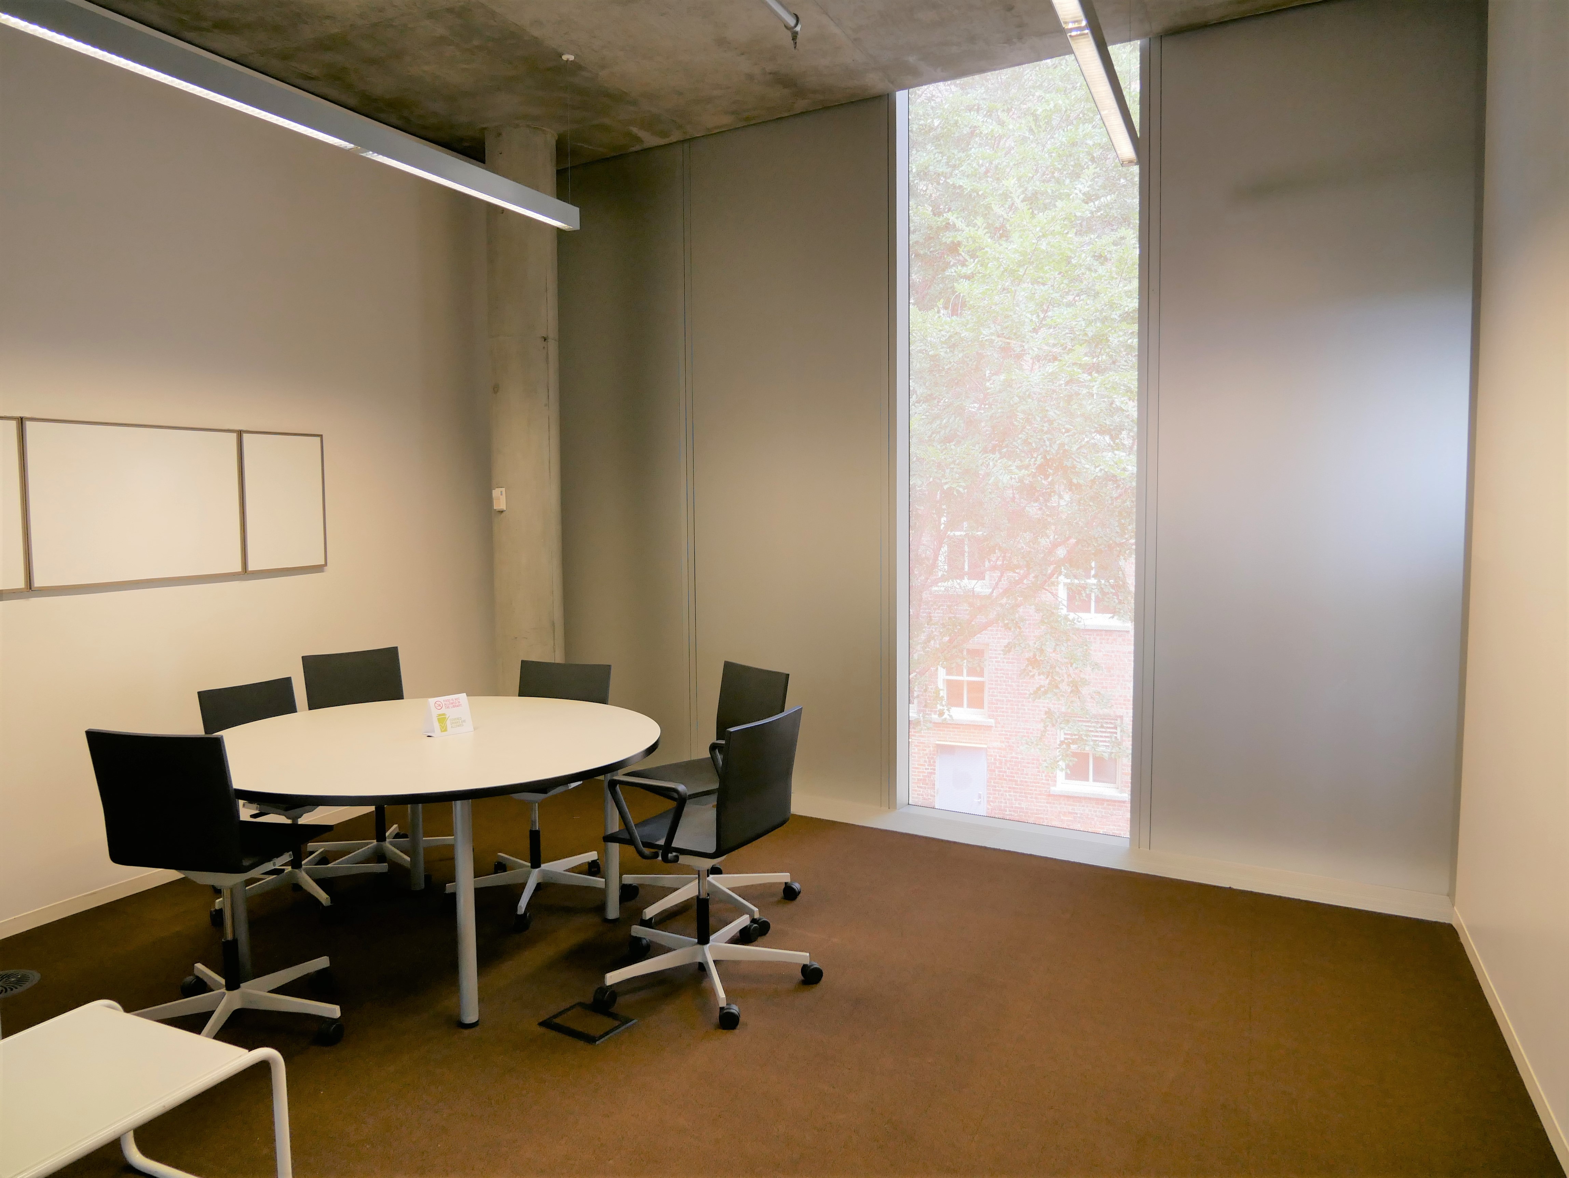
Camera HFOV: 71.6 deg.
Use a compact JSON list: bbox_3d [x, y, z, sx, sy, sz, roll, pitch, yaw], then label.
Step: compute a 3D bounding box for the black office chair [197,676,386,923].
[{"bbox_3d":[-1.883,0.790,4.124,0.682,0.829,0.658,2,5,27],"label":"black office chair"}]

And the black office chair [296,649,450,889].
[{"bbox_3d":[-1.642,0.727,4.446,0.682,0.901,0.658,-4,6,-43],"label":"black office chair"}]

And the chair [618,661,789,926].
[{"bbox_3d":[-0.280,0.761,4.013,0.682,0.899,0.655,-4,6,-38],"label":"chair"}]

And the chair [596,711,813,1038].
[{"bbox_3d":[-0.264,0.814,3.450,0.672,0.886,0.676,3,6,32],"label":"chair"}]

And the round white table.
[{"bbox_3d":[-1.189,0.867,3.722,1.512,0.740,1.512,0,5,0],"label":"round white table"}]

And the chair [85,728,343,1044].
[{"bbox_3d":[-1.561,0.819,3.106,0.657,0.938,0.682,1,5,11],"label":"chair"}]

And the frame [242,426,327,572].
[{"bbox_3d":[-2.211,-0.387,4.834,0.025,0.606,0.437,2,5,24],"label":"frame"}]

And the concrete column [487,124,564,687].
[{"bbox_3d":[-1.326,-0.596,5.600,0.370,3.350,0.370,2,5,24],"label":"concrete column"}]

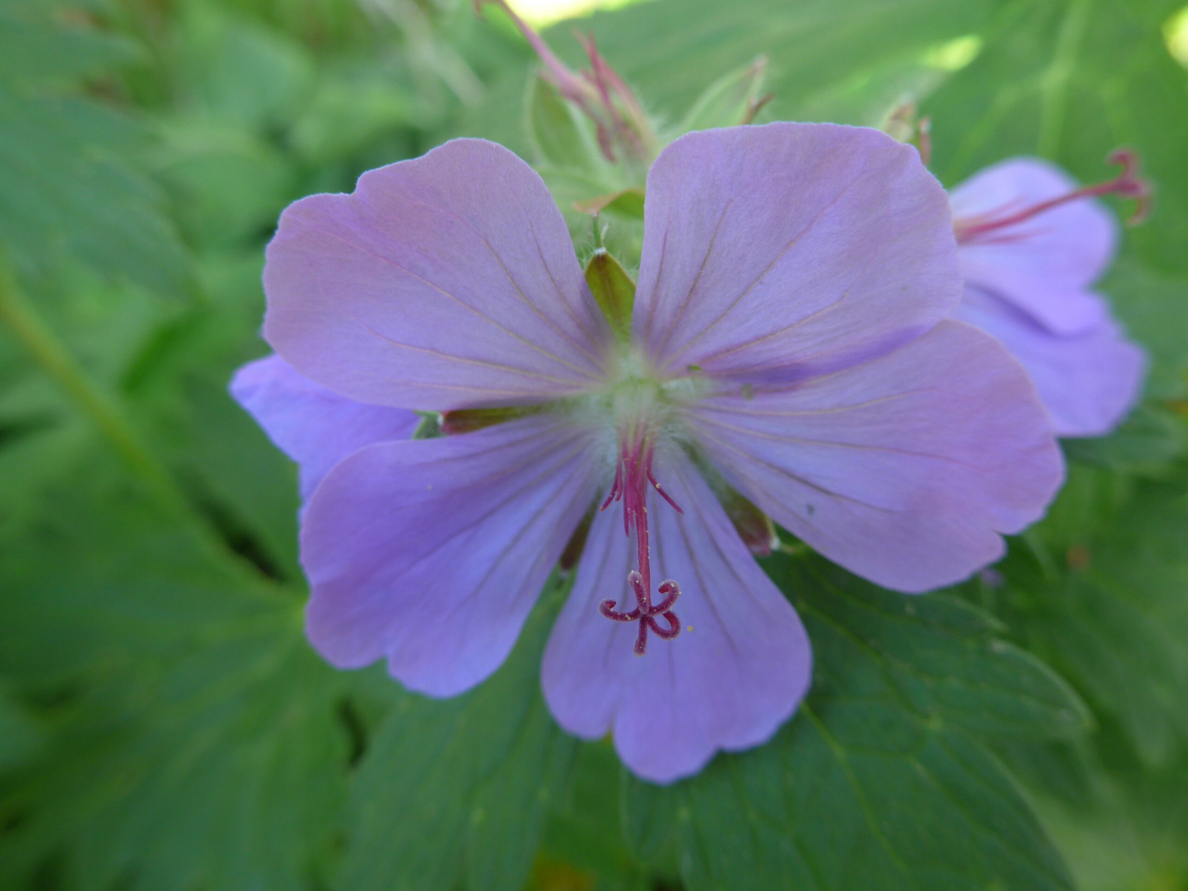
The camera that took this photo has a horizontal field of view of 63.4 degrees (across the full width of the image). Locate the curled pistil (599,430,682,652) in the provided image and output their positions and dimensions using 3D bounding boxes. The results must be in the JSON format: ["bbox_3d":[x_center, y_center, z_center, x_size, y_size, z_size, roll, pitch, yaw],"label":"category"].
[{"bbox_3d":[0.003,0.004,0.050,0.004,0.004,0.015,-1,40,-1],"label":"curled pistil"}]

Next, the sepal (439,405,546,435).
[{"bbox_3d":[-0.005,-0.002,0.059,0.010,0.004,0.002,-4,18,-3],"label":"sepal"}]

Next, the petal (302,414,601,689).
[{"bbox_3d":[-0.007,0.005,0.055,0.020,0.015,0.006,-46,13,-13],"label":"petal"}]

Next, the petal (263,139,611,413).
[{"bbox_3d":[-0.007,-0.008,0.054,0.021,0.017,0.005,25,18,-24],"label":"petal"}]

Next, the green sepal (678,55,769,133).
[{"bbox_3d":[0.010,-0.027,0.076,0.011,0.002,0.004,-43,65,6],"label":"green sepal"}]

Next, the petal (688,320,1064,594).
[{"bbox_3d":[0.015,0.000,0.055,0.021,0.016,0.006,17,20,16],"label":"petal"}]

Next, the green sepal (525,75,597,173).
[{"bbox_3d":[-0.002,-0.024,0.073,0.005,0.009,0.003,-34,7,-17],"label":"green sepal"}]

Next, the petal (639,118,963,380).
[{"bbox_3d":[0.010,-0.010,0.054,0.018,0.020,0.005,42,27,-15],"label":"petal"}]

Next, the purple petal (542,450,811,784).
[{"bbox_3d":[0.005,0.010,0.057,0.016,0.020,0.005,-4,-3,0],"label":"purple petal"}]

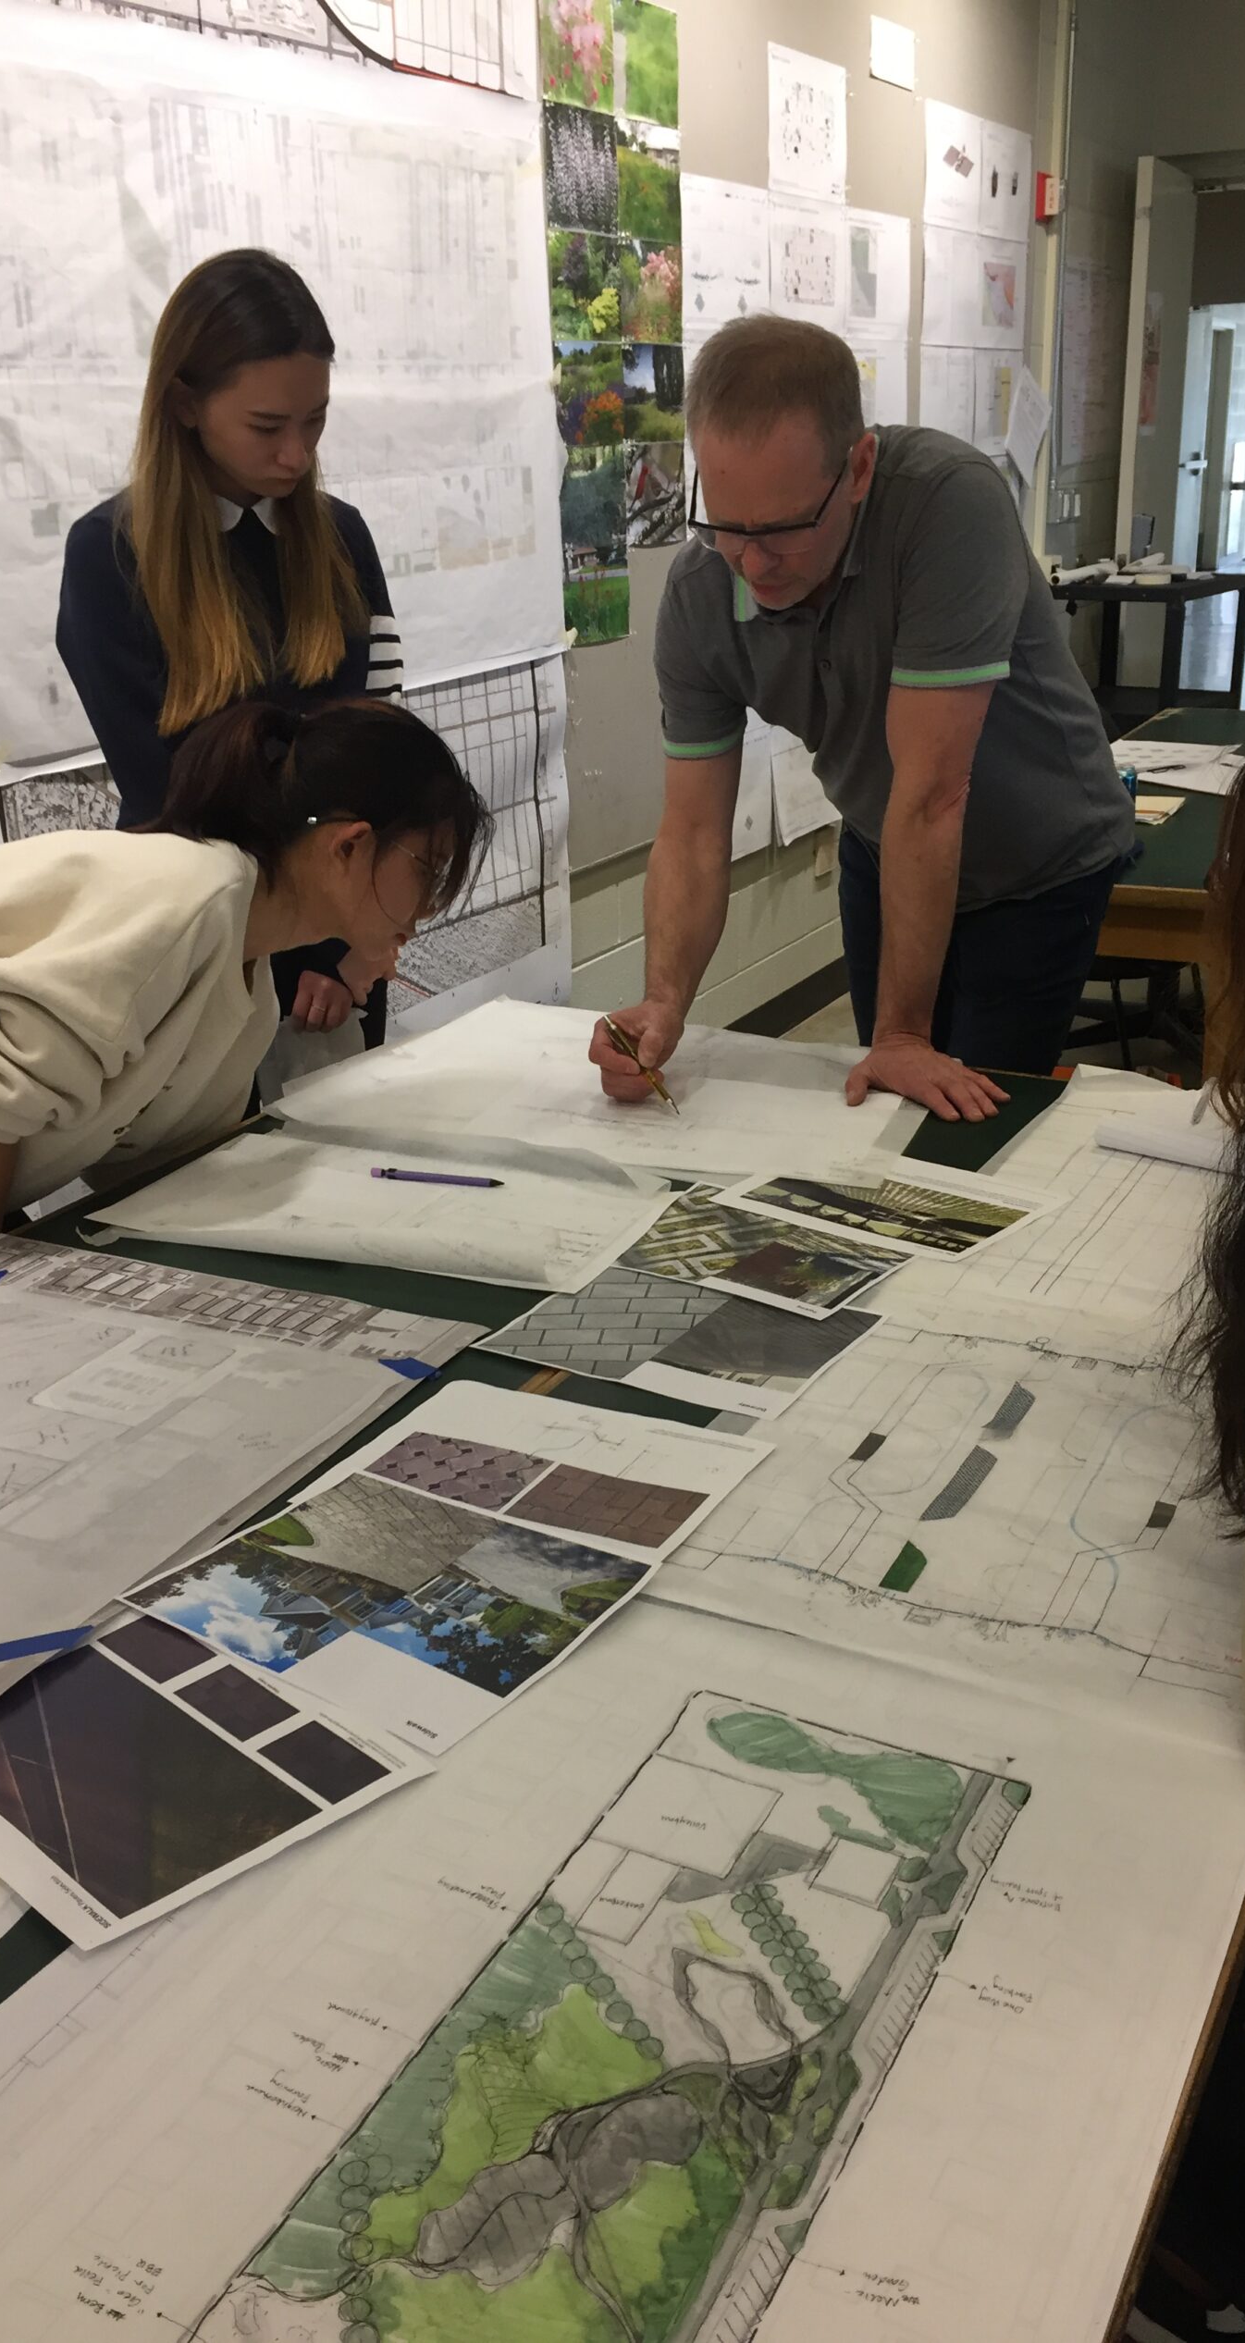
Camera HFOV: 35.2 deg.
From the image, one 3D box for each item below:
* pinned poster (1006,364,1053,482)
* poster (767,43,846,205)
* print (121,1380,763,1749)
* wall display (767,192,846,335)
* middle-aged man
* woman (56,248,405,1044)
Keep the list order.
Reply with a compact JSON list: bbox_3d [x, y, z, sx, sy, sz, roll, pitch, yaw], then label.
[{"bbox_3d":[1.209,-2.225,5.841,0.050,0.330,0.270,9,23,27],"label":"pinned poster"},{"bbox_3d":[0.419,-2.308,4.342,0.010,0.279,0.430,9,23,27],"label":"poster"},{"bbox_3d":[-0.113,0.239,1.337,0.280,0.020,0.395,10,23,30],"label":"print"},{"bbox_3d":[0.429,-2.044,4.442,0.010,0.280,0.432,9,23,27],"label":"wall display"},{"bbox_3d":[0.330,-0.211,2.363,0.520,1.510,0.800,13,25,34],"label":"middle-aged man"},{"bbox_3d":[-0.422,-0.280,2.471,0.460,1.610,0.320,-20,27,-40],"label":"woman"}]

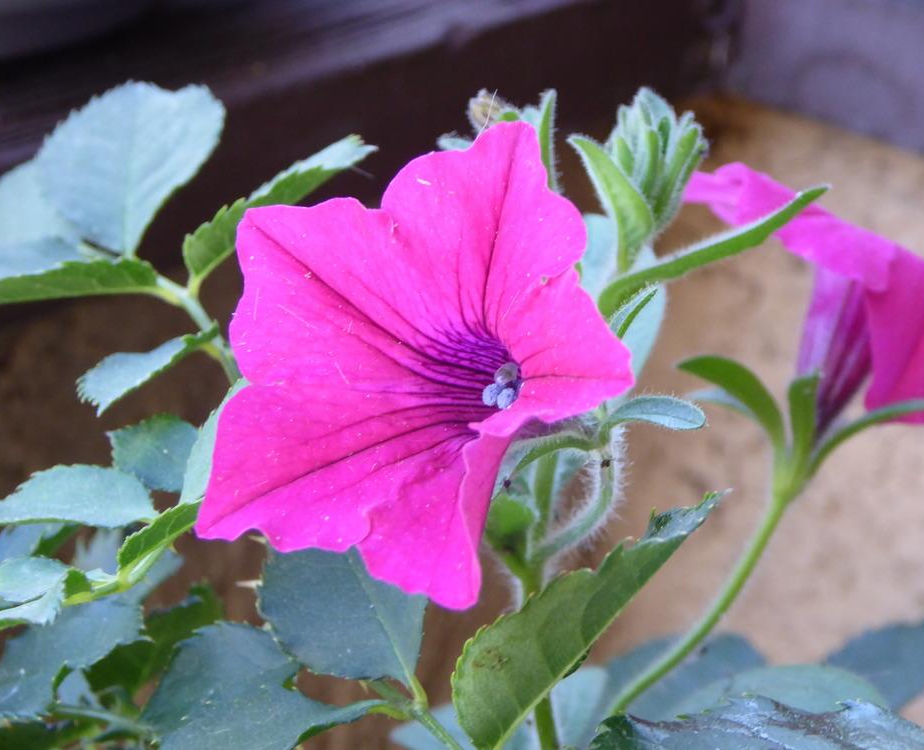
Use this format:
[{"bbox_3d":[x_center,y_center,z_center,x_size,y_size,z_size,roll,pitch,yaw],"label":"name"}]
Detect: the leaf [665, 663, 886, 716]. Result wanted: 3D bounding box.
[{"bbox_3d":[0.058,0.060,0.525,0.038,0.006,0.022,-3,22,-12],"label":"leaf"}]

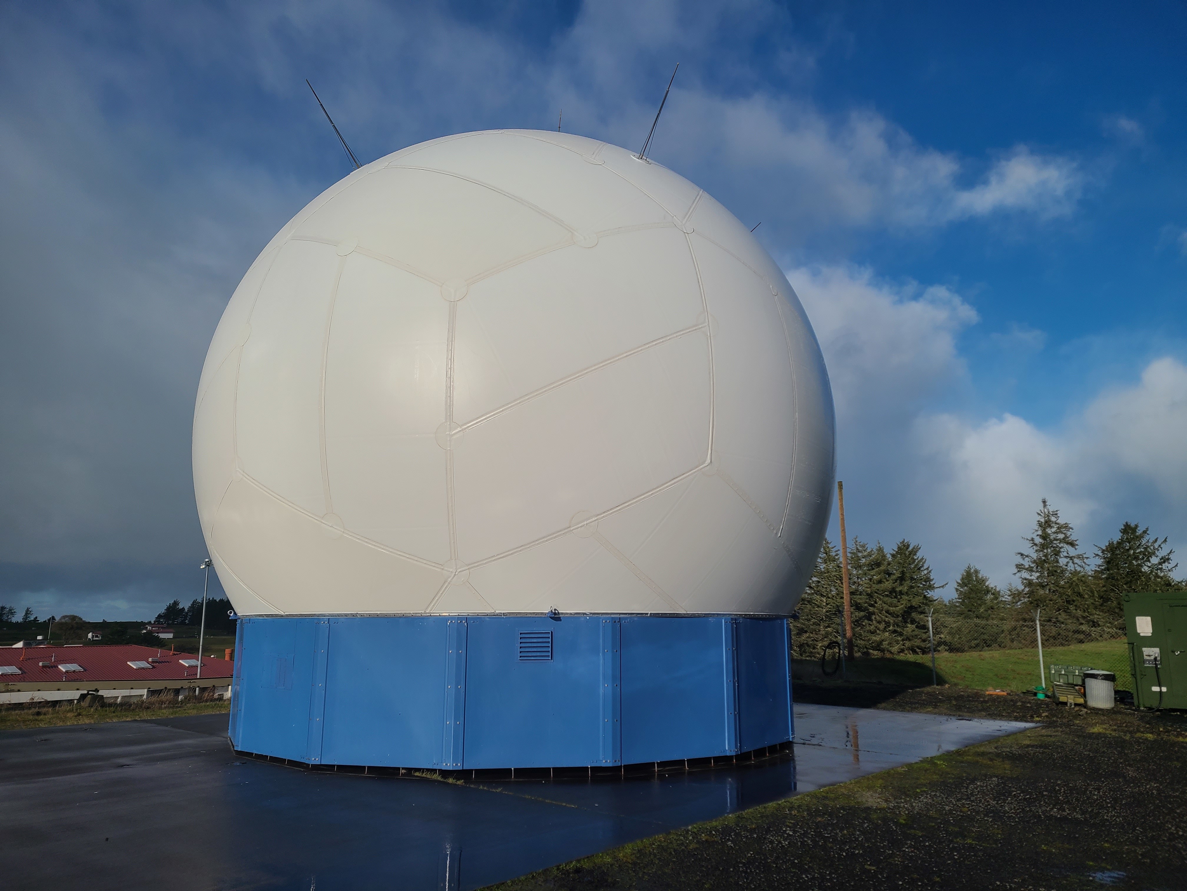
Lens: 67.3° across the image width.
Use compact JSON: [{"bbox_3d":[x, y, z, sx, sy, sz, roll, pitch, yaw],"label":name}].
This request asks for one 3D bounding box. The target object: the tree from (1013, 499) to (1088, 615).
[{"bbox_3d":[22.869,6.169,44.652,3.716,7.049,3.716,-6,-13,26],"label":"tree"}]

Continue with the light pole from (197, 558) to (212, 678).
[{"bbox_3d":[-30.855,14.170,70.592,1.248,10.293,1.000,5,-12,-23],"label":"light pole"}]

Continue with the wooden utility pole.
[{"bbox_3d":[9.970,4.868,35.225,0.249,7.069,0.249,-3,-12,15],"label":"wooden utility pole"}]

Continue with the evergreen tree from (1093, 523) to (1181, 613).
[{"bbox_3d":[26.564,6.578,43.552,4.258,5.604,4.258,-7,-13,30],"label":"evergreen tree"}]

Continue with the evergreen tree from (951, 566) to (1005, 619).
[{"bbox_3d":[19.481,8.064,45.296,2.686,3.897,2.686,-5,-12,22],"label":"evergreen tree"}]

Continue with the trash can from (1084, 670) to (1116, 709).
[{"bbox_3d":[9.282,4.461,16.345,0.561,0.674,0.561,-6,-13,28],"label":"trash can"}]

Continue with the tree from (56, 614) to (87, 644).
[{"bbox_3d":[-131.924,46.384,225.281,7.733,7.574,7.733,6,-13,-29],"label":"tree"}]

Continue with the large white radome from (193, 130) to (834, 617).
[{"bbox_3d":[-1.074,-0.945,13.921,9.300,7.213,9.300,1,-11,-4],"label":"large white radome"}]

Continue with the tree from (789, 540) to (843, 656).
[{"bbox_3d":[9.699,6.567,38.457,2.320,5.087,2.320,-3,-12,14],"label":"tree"}]

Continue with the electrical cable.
[{"bbox_3d":[6.738,6.052,25.306,0.553,0.999,0.130,-7,-13,32],"label":"electrical cable"}]

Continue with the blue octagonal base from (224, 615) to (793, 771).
[{"bbox_3d":[-1.074,3.323,13.076,7.781,1.490,7.781,1,-11,-4],"label":"blue octagonal base"}]

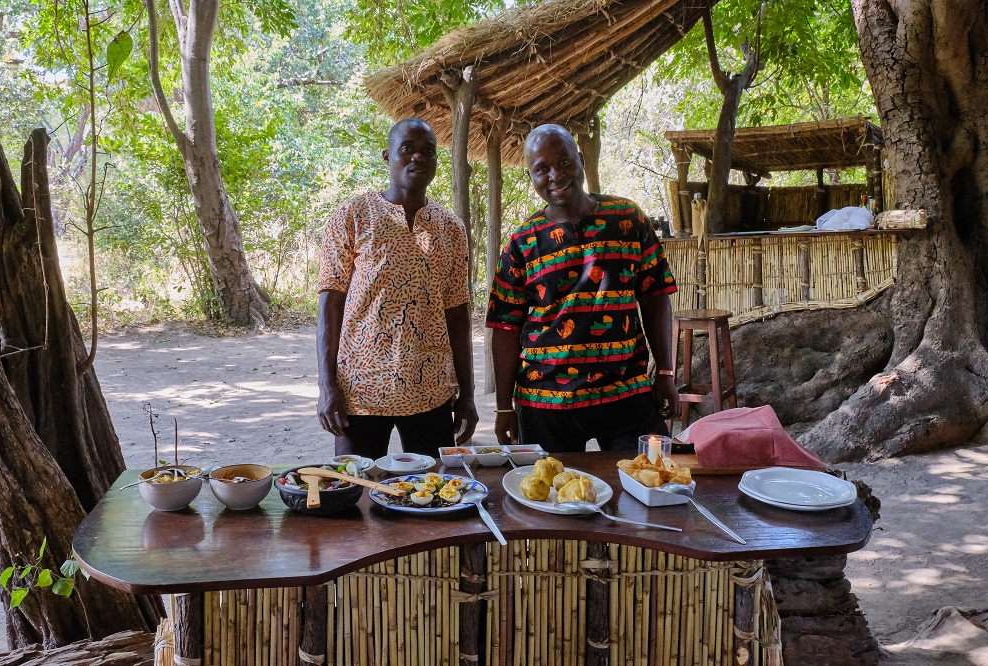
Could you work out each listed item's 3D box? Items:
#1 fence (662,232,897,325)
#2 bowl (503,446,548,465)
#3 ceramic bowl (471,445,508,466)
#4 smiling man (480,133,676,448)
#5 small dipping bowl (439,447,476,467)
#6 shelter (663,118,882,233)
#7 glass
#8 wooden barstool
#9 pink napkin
[{"bbox_3d":[1.950,-0.369,6.136,1.570,0.650,0.220,1,9,5],"label":"fence"},{"bbox_3d":[0.078,0.302,2.217,0.086,0.037,0.082,-1,9,-5],"label":"bowl"},{"bbox_3d":[-0.005,0.304,2.208,0.086,0.037,0.082,-1,9,-5],"label":"ceramic bowl"},{"bbox_3d":[0.265,0.240,2.699,0.563,1.700,0.360,1,9,5],"label":"smiling man"},{"bbox_3d":[-0.089,0.305,2.200,0.086,0.037,0.082,-1,9,-5],"label":"small dipping bowl"},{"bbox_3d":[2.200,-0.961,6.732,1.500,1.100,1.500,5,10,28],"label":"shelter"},{"bbox_3d":[0.385,0.295,2.124,0.081,0.080,0.081,0,9,0],"label":"glass"},{"bbox_3d":[1.264,0.279,5.423,0.385,0.790,0.385,2,9,12],"label":"wooden barstool"},{"bbox_3d":[0.627,0.246,2.219,0.325,0.115,0.230,0,9,2],"label":"pink napkin"}]

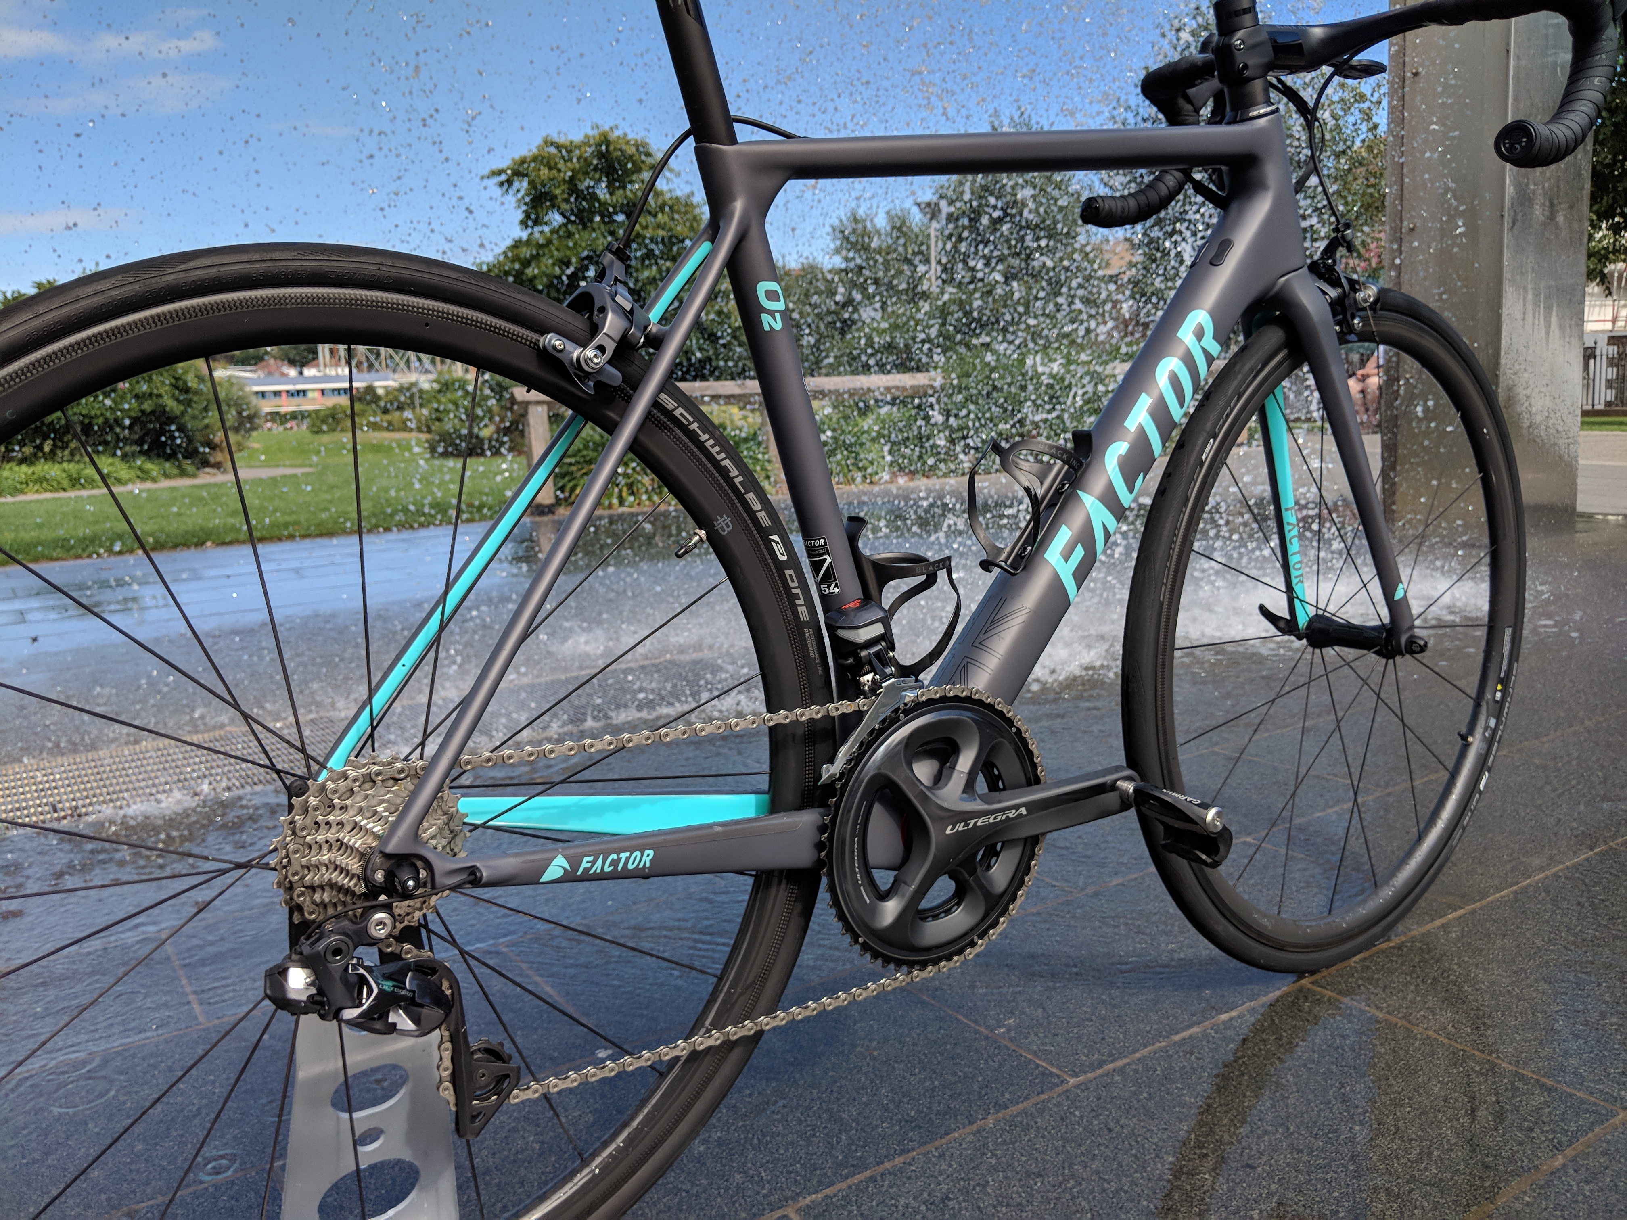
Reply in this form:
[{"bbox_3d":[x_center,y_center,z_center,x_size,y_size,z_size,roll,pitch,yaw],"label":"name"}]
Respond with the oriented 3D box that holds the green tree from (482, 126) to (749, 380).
[{"bbox_3d":[-3.075,-5.319,20.000,4.200,4.600,4.100,-2,8,0],"label":"green tree"}]

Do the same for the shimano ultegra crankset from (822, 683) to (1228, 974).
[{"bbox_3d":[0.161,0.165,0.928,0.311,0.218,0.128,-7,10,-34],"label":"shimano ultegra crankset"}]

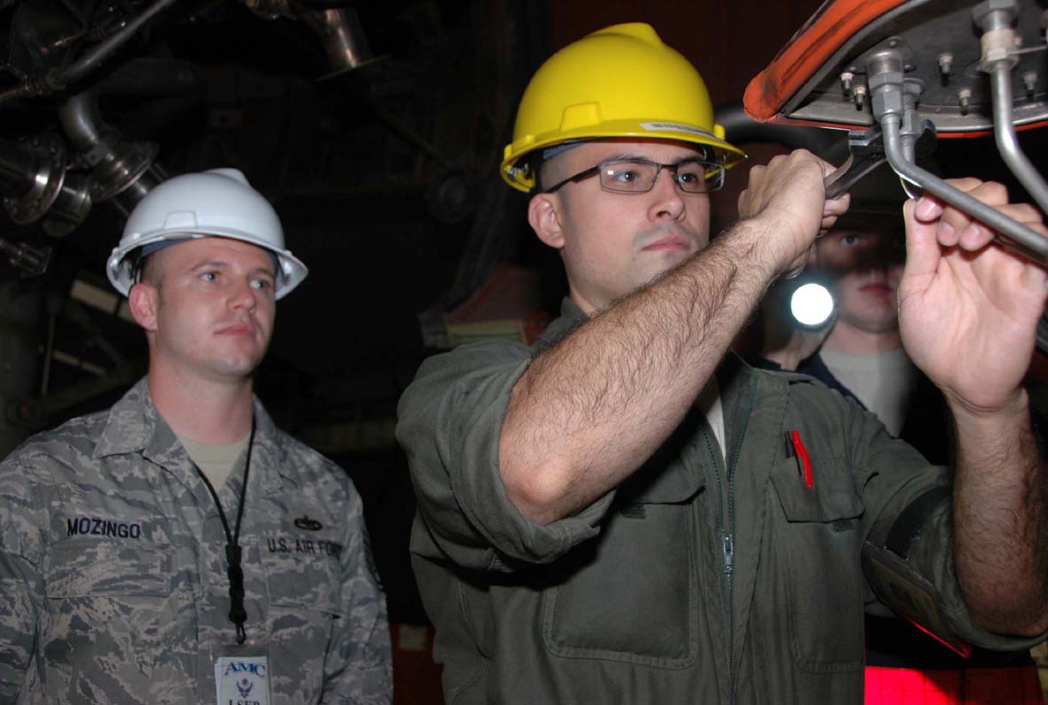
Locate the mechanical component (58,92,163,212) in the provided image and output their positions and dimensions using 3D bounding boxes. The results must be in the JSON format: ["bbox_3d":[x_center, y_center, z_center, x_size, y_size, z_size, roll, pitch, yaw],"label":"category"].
[{"bbox_3d":[-0.801,-0.387,2.050,0.200,0.230,0.200,2,3,30],"label":"mechanical component"}]

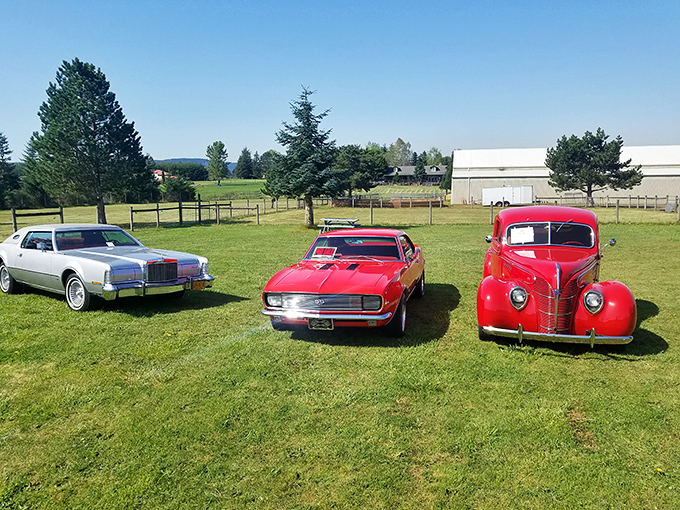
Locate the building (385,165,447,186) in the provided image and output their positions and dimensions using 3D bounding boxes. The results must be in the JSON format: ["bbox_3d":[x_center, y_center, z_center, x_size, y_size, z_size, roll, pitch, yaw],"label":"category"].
[{"bbox_3d":[21.677,-23.327,151.270,18.953,5.523,11.000,0,7,0],"label":"building"}]

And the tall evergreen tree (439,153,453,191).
[{"bbox_3d":[22.555,-17.317,106.672,3.568,8.046,3.568,0,7,0],"label":"tall evergreen tree"}]

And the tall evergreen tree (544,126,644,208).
[{"bbox_3d":[28.559,-9.764,57.231,10.634,8.624,10.634,0,7,0],"label":"tall evergreen tree"}]

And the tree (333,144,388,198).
[{"bbox_3d":[2.564,-12.890,79.006,8.720,8.250,8.720,0,7,0],"label":"tree"}]

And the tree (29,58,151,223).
[{"bbox_3d":[-13.559,-6.052,27.757,6.541,8.793,6.541,0,7,0],"label":"tree"}]

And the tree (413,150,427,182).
[{"bbox_3d":[22.050,-24.085,141.094,3.607,9.404,3.607,0,7,0],"label":"tree"}]

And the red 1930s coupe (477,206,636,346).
[{"bbox_3d":[3.130,0.102,7.795,1.780,1.700,4.600,2,8,18],"label":"red 1930s coupe"}]

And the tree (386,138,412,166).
[{"bbox_3d":[20.526,-32.401,175.320,8.973,14.877,8.973,0,7,0],"label":"tree"}]

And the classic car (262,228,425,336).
[{"bbox_3d":[0.359,0.265,8.369,1.830,1.300,4.680,2,7,14],"label":"classic car"}]

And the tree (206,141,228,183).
[{"bbox_3d":[-38.037,-28.367,157.678,6.830,13.692,6.830,0,7,0],"label":"tree"}]

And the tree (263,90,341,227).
[{"bbox_3d":[-1.618,-5.014,26.580,3.810,7.069,3.810,0,7,0],"label":"tree"}]

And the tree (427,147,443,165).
[{"bbox_3d":[32.607,-31.071,175.490,5.867,12.196,5.867,0,7,0],"label":"tree"}]

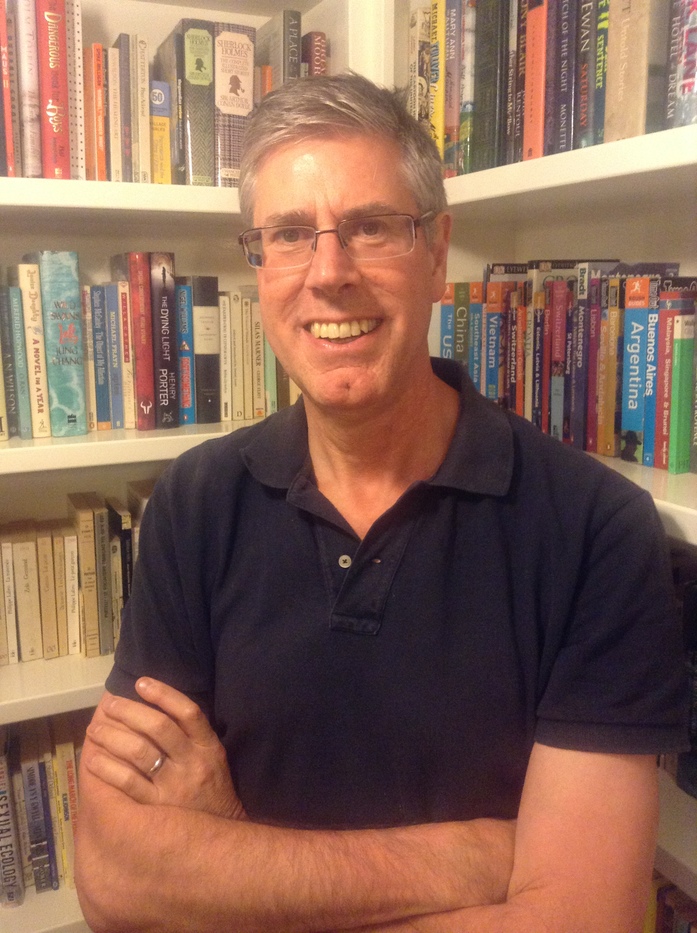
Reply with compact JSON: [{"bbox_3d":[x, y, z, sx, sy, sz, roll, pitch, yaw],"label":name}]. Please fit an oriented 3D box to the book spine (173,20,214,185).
[{"bbox_3d":[-0.233,-0.502,1.280,0.042,0.223,0.150,-5,12,-25],"label":"book spine"}]

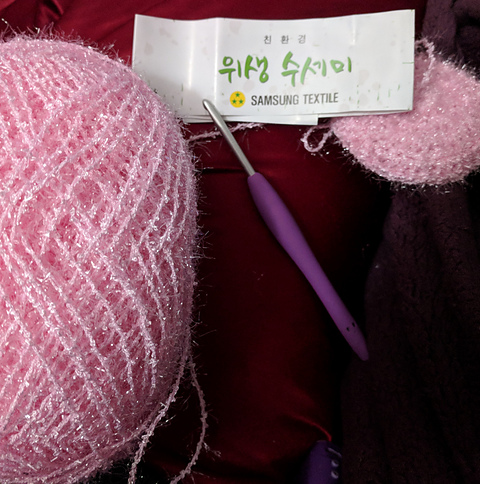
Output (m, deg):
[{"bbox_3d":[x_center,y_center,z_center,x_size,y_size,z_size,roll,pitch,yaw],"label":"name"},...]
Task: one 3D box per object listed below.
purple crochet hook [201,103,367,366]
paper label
[{"bbox_3d":[0.020,-0.007,0.221,0.011,0.011,0.141,-31,86,-5],"label":"purple crochet hook"},{"bbox_3d":[0.016,-0.084,0.231,0.135,0.010,0.051,1,84,0],"label":"paper label"}]

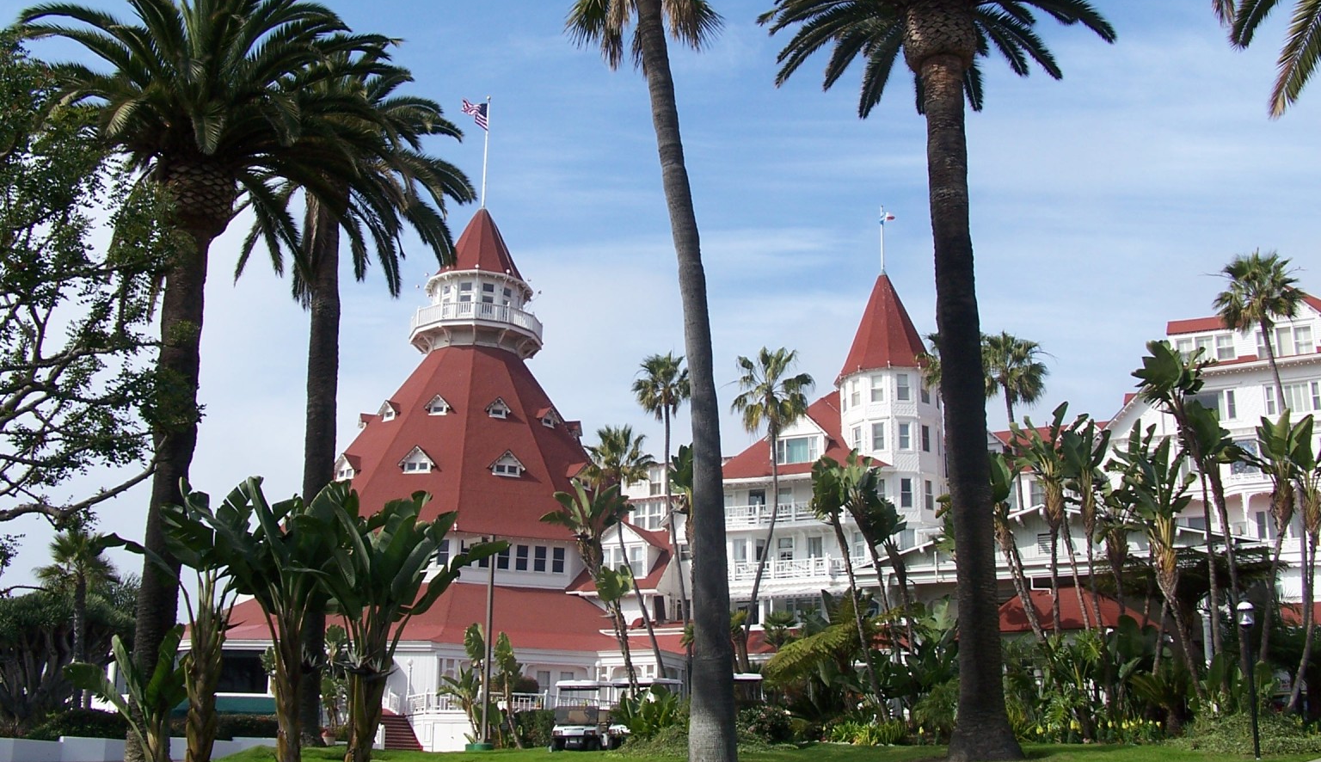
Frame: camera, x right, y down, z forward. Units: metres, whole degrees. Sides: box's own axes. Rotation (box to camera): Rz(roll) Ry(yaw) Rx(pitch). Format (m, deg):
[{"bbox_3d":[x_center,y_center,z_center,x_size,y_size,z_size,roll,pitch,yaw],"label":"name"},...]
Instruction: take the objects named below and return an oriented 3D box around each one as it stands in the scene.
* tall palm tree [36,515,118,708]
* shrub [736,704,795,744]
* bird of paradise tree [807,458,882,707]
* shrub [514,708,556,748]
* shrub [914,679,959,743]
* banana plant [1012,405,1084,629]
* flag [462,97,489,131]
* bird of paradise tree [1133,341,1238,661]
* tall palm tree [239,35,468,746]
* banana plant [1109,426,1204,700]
[{"bbox_3d":[-20.781,8.236,47.303,2.930,6.950,2.930,1,-13,0],"label":"tall palm tree"},{"bbox_3d":[2.422,8.202,31.980,1.610,0.930,1.450,1,-13,0],"label":"shrub"},{"bbox_3d":[4.144,4.526,29.559,1.690,5.770,1.400,1,-13,0],"label":"bird of paradise tree"},{"bbox_3d":[-3.484,9.686,37.262,1.240,1.060,1.110,1,-13,0],"label":"shrub"},{"bbox_3d":[6.587,7.791,31.576,1.200,1.470,1.140,1,-13,0],"label":"shrub"},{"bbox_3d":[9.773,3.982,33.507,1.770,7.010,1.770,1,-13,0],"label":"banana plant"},{"bbox_3d":[-11.054,-15.891,79.699,1.600,2.190,0.640,1,-13,0],"label":"flag"},{"bbox_3d":[13.306,3.205,33.701,2.520,8.770,2.140,1,-13,0],"label":"bird of paradise tree"},{"bbox_3d":[-7.900,-0.174,32.883,6.210,17.610,6.210,1,-13,0],"label":"tall palm tree"},{"bbox_3d":[12.092,4.412,32.387,2.320,6.780,1.970,1,-13,0],"label":"banana plant"}]

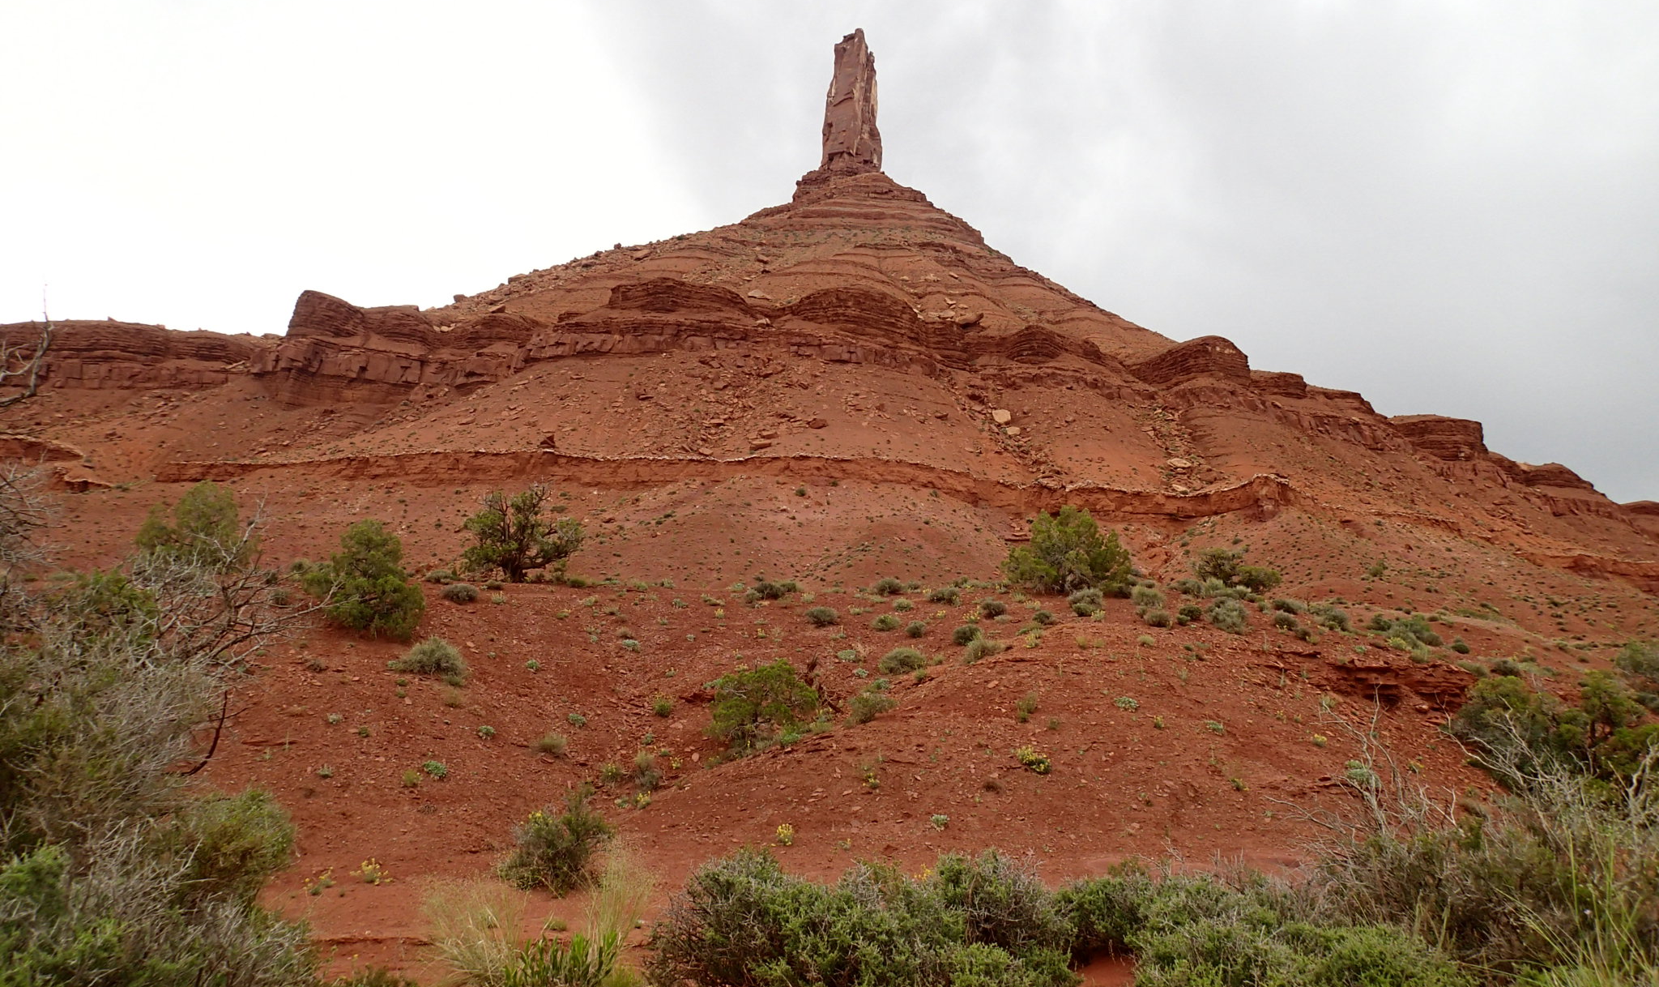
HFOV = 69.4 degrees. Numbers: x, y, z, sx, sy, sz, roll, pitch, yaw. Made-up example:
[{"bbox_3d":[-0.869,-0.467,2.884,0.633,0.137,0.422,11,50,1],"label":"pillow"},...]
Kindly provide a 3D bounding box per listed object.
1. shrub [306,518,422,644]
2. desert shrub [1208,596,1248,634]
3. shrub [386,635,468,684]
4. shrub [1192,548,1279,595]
[{"bbox_3d":[-7.389,1.367,19.000,1.932,1.932,1.835,2,-6,-21],"label":"shrub"},{"bbox_3d":[6.986,2.135,21.000,0.727,0.646,0.654,0,-6,0],"label":"desert shrub"},{"bbox_3d":[-5.533,2.285,16.500,1.125,0.647,0.900,0,-6,0],"label":"shrub"},{"bbox_3d":[9.819,1.882,29.000,2.102,1.138,1.471,0,-6,0],"label":"shrub"}]

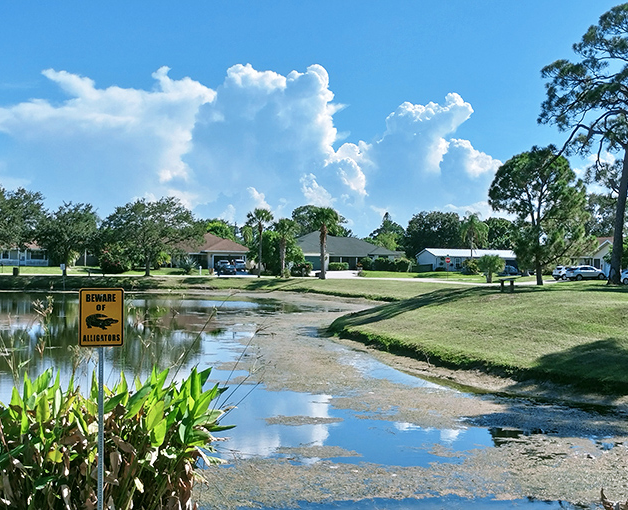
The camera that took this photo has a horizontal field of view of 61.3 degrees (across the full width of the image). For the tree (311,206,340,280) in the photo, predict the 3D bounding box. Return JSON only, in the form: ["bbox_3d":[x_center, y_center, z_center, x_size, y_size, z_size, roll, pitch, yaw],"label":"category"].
[{"bbox_3d":[1.369,-1.501,66.000,3.650,9.100,3.650,0,0,0],"label":"tree"}]

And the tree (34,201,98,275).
[{"bbox_3d":[-31.800,-2.000,68.000,7.900,9.400,7.700,0,-1,0],"label":"tree"}]

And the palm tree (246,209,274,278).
[{"bbox_3d":[-6.895,-1.584,69.000,3.500,9.100,3.500,0,0,0],"label":"palm tree"}]

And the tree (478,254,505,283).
[{"bbox_3d":[18.100,1.400,54.000,2.550,2.850,2.500,0,-1,0],"label":"tree"}]

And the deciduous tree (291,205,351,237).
[{"bbox_3d":[1.541,-3.720,109.000,12.300,12.700,12.000,0,0,0],"label":"deciduous tree"}]

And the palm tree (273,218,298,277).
[{"bbox_3d":[-3.681,-0.894,68.500,3.500,7.600,3.500,0,0,0],"label":"palm tree"}]

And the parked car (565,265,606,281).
[{"bbox_3d":[32.146,2.131,62.500,4.650,1.700,1.860,0,0,-3],"label":"parked car"}]

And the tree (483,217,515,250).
[{"bbox_3d":[37.100,-2.300,105.000,7.500,10.700,7.300,0,-1,0],"label":"tree"}]

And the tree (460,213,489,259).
[{"bbox_3d":[26.932,-1.996,89.000,4.700,10.200,4.700,0,0,0],"label":"tree"}]

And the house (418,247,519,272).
[{"bbox_3d":[26.300,0.850,89.500,16.000,3.800,8.200,1,-1,-13],"label":"house"}]

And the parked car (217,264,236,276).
[{"bbox_3d":[-12.600,2.200,77.000,1.820,1.450,4.600,1,-1,-23],"label":"parked car"}]

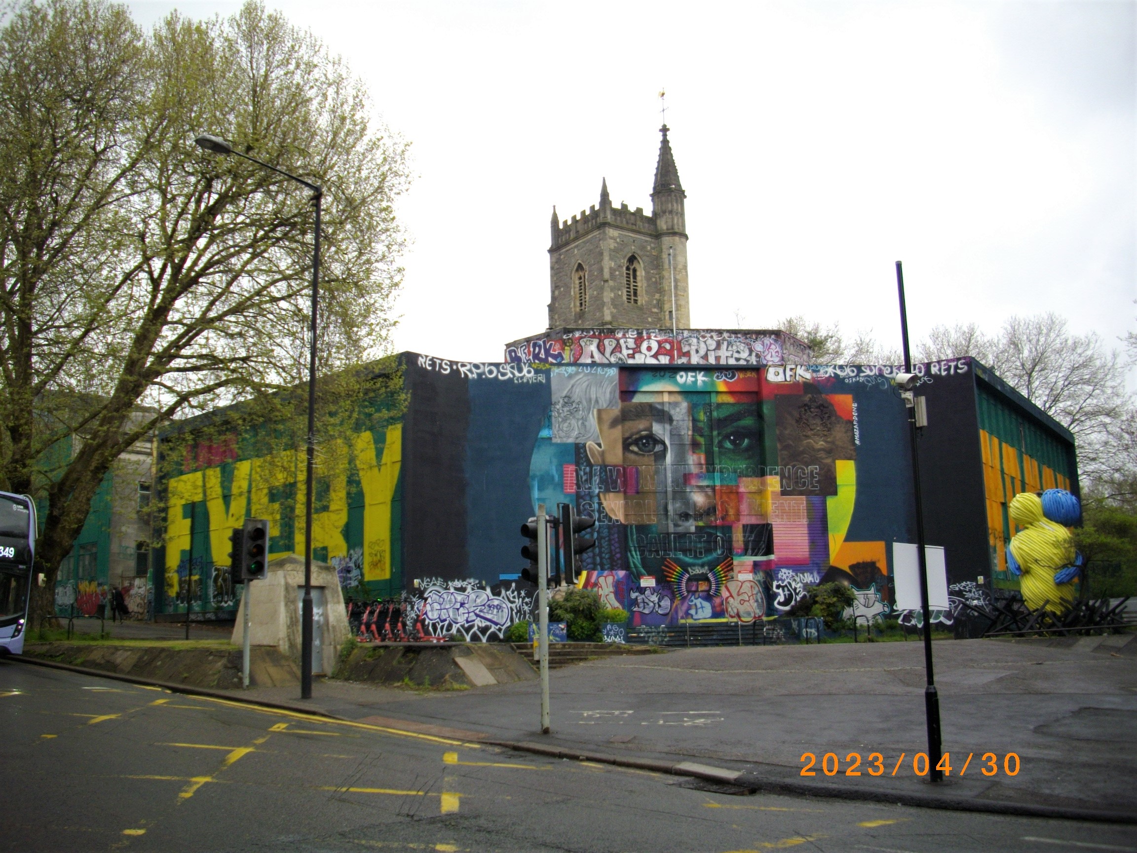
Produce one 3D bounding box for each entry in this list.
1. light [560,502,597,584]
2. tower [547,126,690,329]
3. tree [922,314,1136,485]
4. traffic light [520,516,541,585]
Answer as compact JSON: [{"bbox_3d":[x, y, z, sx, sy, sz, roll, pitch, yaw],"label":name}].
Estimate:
[{"bbox_3d":[0.162,1.582,16.400,0.420,1.070,0.430,-3,-11,11],"label":"light"},{"bbox_3d":[3.099,-3.023,74.674,6.450,32.290,6.450,6,-13,-35],"label":"tower"},{"bbox_3d":[24.620,2.644,64.687,11.200,17.000,10.600,-5,-11,21],"label":"tree"},{"bbox_3d":[-0.444,1.681,16.430,0.380,0.940,0.420,8,-14,-41],"label":"traffic light"}]

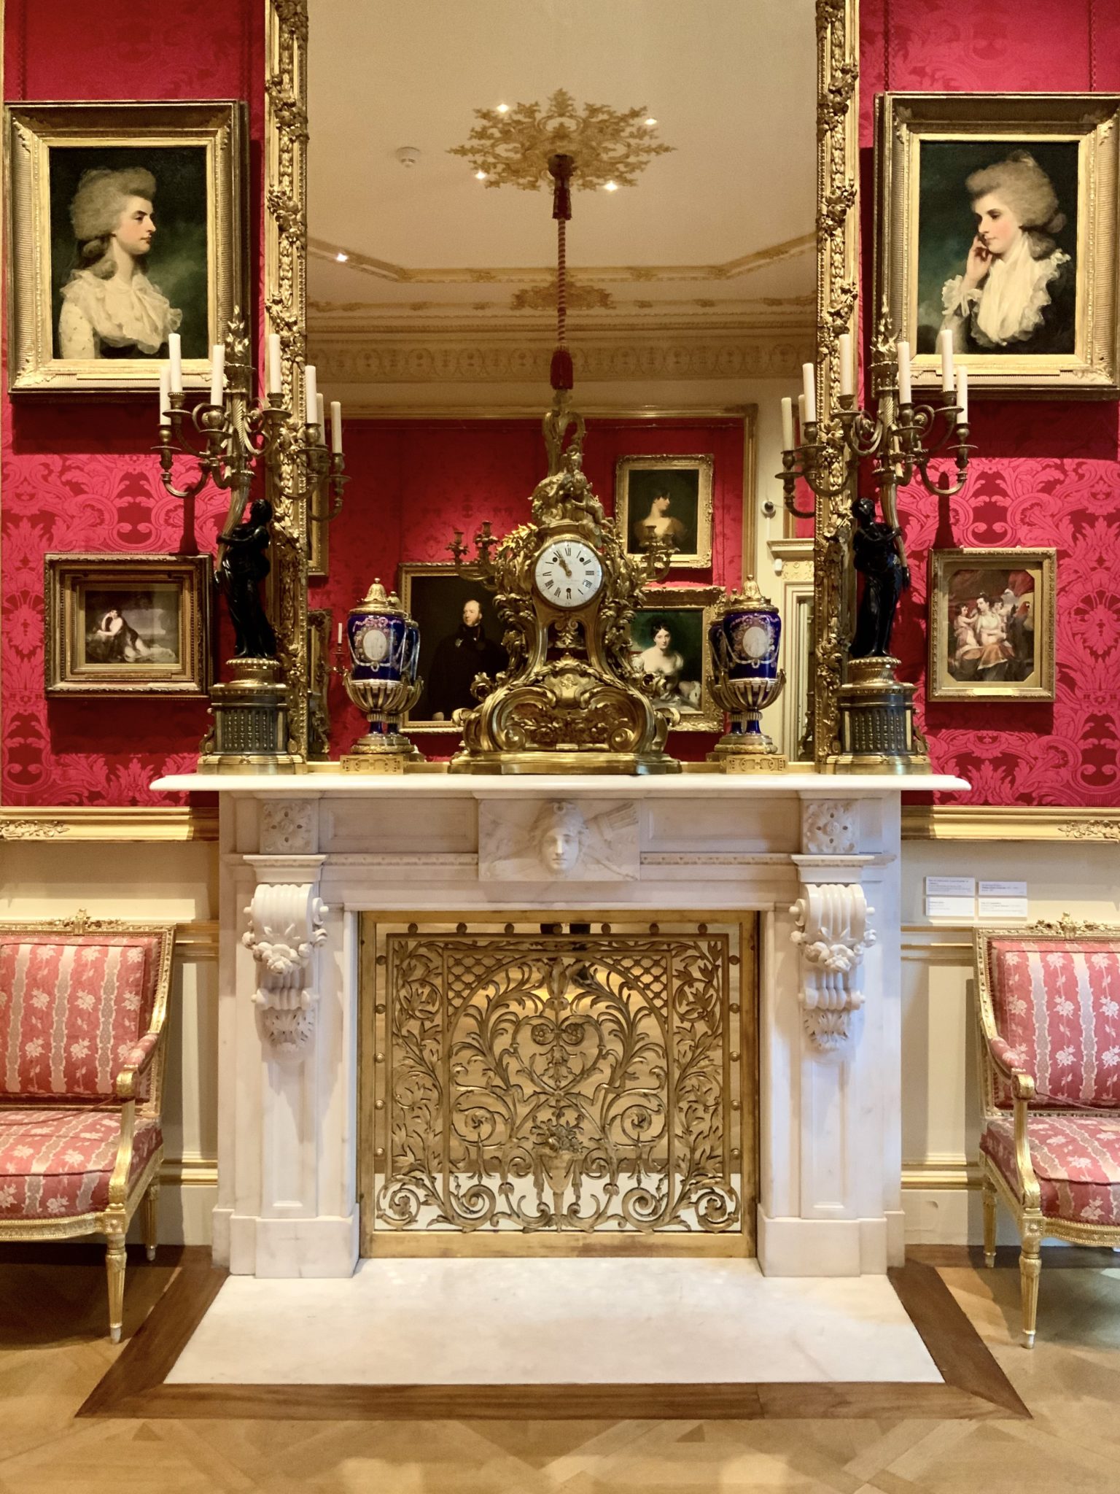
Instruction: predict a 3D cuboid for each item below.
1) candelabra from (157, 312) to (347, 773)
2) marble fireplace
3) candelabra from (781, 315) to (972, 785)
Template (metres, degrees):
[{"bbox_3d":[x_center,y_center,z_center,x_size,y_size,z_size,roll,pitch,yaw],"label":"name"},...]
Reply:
[{"bbox_3d":[-0.858,-0.549,3.330,0.485,1.245,0.360,0,0,0],"label":"candelabra"},{"bbox_3d":[0.000,0.749,3.395,2.100,1.350,0.370,0,0,0],"label":"marble fireplace"},{"bbox_3d":[0.873,-0.549,3.330,0.490,1.245,0.360,0,0,0],"label":"candelabra"}]

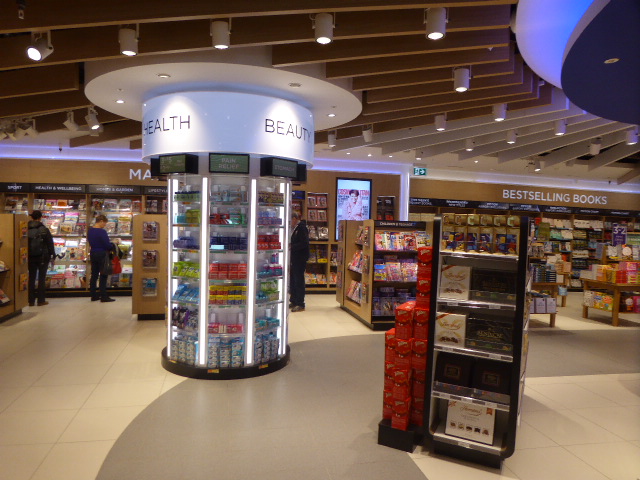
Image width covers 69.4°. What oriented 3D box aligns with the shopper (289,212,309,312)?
[{"bbox_3d":[-0.392,0.387,8.429,0.340,1.800,0.480,1,3,-24],"label":"shopper"}]

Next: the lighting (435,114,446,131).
[{"bbox_3d":[1.354,-1.314,5.182,0.120,0.185,0.120,1,2,-13],"label":"lighting"}]

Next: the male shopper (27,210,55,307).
[{"bbox_3d":[-4.926,0.297,8.206,0.500,1.690,0.360,1,2,-12],"label":"male shopper"}]

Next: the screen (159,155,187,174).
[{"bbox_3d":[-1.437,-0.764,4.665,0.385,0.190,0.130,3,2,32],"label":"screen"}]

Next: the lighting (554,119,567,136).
[{"bbox_3d":[2.740,-1.282,5.265,0.125,0.195,0.125,1,2,-13],"label":"lighting"}]

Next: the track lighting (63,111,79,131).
[{"bbox_3d":[-3.118,-1.489,5.784,0.160,0.235,0.170,3,2,37],"label":"track lighting"}]

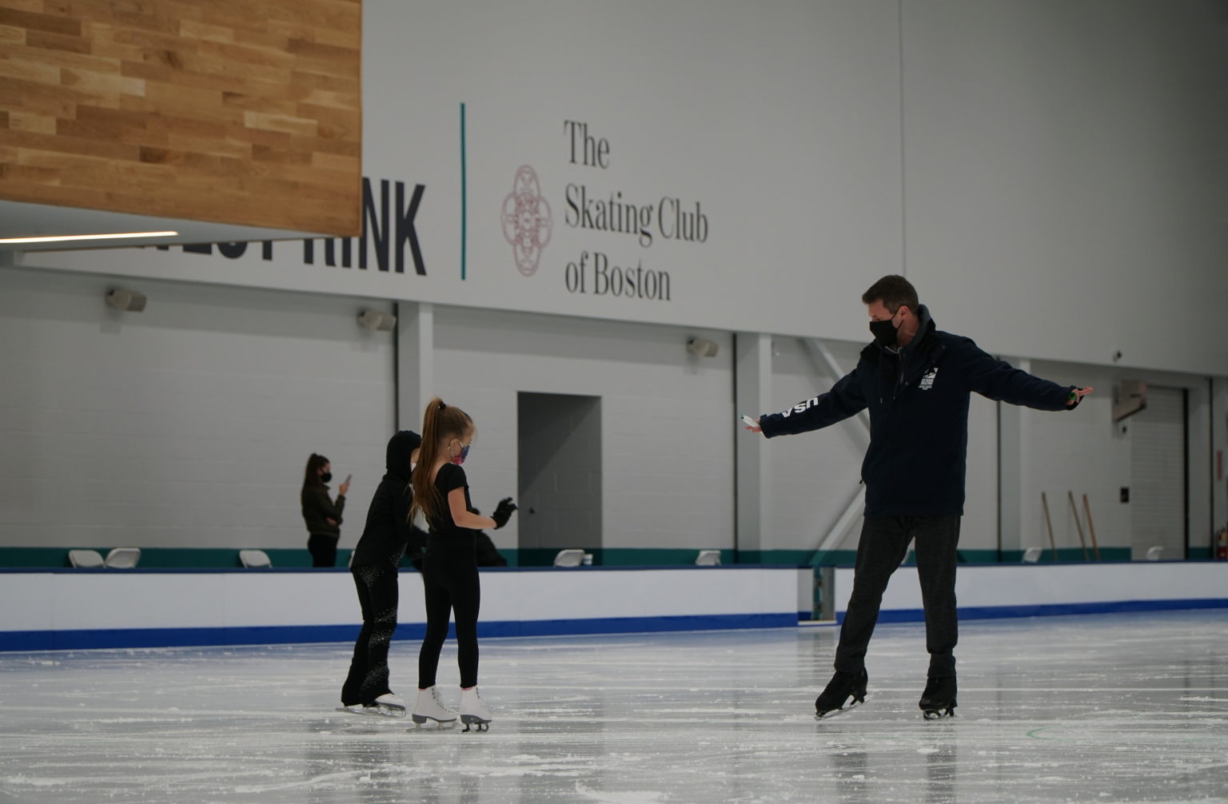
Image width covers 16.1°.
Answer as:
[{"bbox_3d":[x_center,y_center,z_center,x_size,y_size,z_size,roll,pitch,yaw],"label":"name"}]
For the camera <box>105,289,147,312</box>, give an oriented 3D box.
[{"bbox_3d":[-4.325,-0.898,38.400,0.270,0.190,0.280,18,7,29],"label":"camera"}]

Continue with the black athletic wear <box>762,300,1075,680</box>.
[{"bbox_3d":[1.275,0.397,18.080,1.380,1.610,0.520,-1,-2,25],"label":"black athletic wear"}]

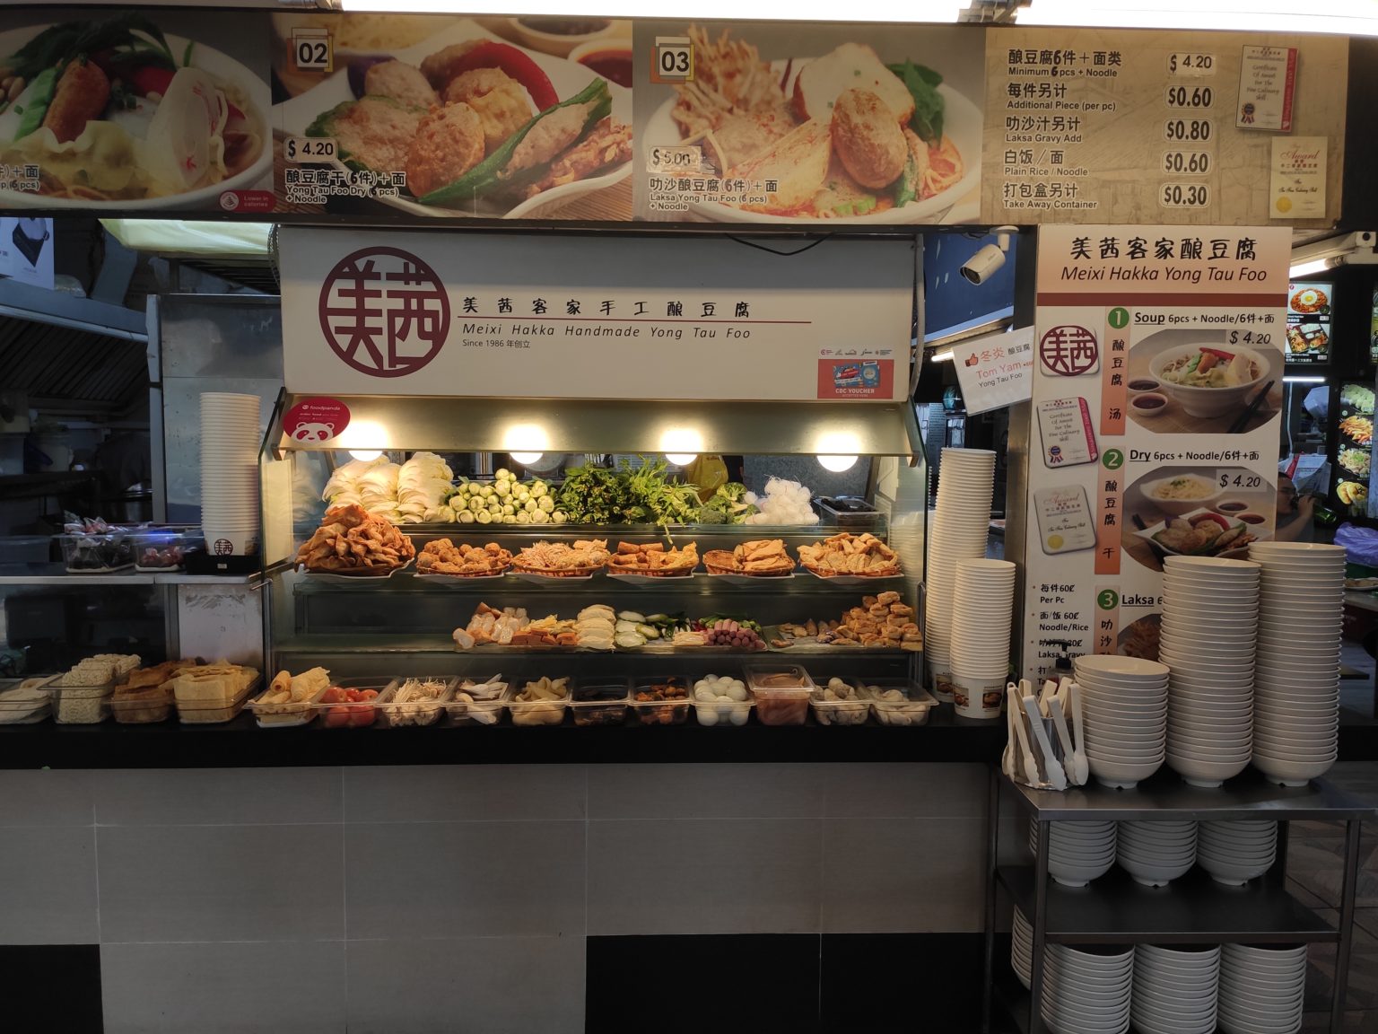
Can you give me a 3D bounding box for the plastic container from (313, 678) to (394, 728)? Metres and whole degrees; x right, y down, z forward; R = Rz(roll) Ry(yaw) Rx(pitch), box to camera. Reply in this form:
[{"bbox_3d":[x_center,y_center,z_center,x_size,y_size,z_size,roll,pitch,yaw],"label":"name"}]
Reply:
[{"bbox_3d":[-0.837,0.471,2.605,0.162,0.068,0.262,0,5,-3],"label":"plastic container"}]

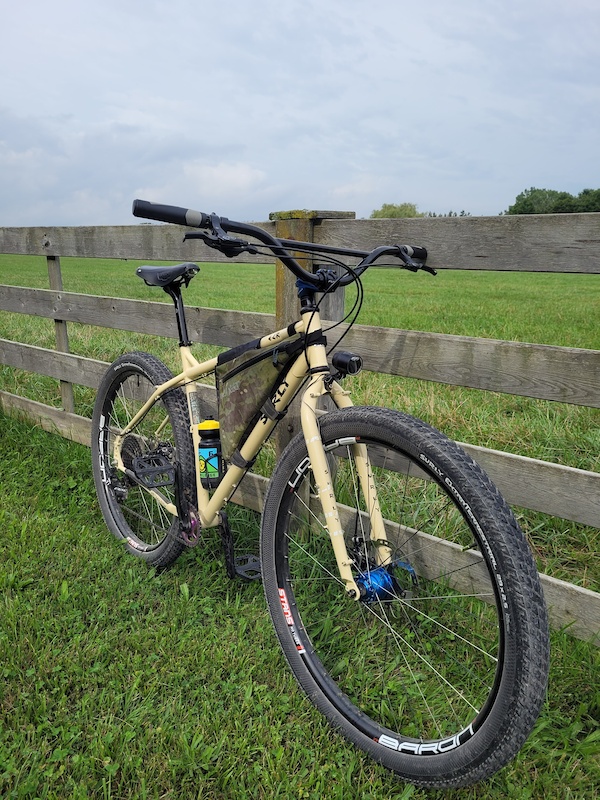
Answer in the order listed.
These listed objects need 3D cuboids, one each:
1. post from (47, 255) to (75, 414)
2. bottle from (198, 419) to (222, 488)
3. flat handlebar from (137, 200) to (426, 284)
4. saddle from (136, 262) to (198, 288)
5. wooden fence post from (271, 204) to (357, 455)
[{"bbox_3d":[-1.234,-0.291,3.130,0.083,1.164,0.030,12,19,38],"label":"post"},{"bbox_3d":[-0.257,0.154,1.741,0.073,0.200,0.073,-4,-4,-39],"label":"bottle"},{"bbox_3d":[0.041,-0.320,1.332,0.820,0.140,0.140,-4,14,-39],"label":"flat handlebar"},{"bbox_3d":[-0.382,-0.382,1.849,0.155,0.085,0.275,-4,14,-39],"label":"saddle"},{"bbox_3d":[0.038,-0.039,2.118,0.190,1.194,0.190,12,19,38],"label":"wooden fence post"}]

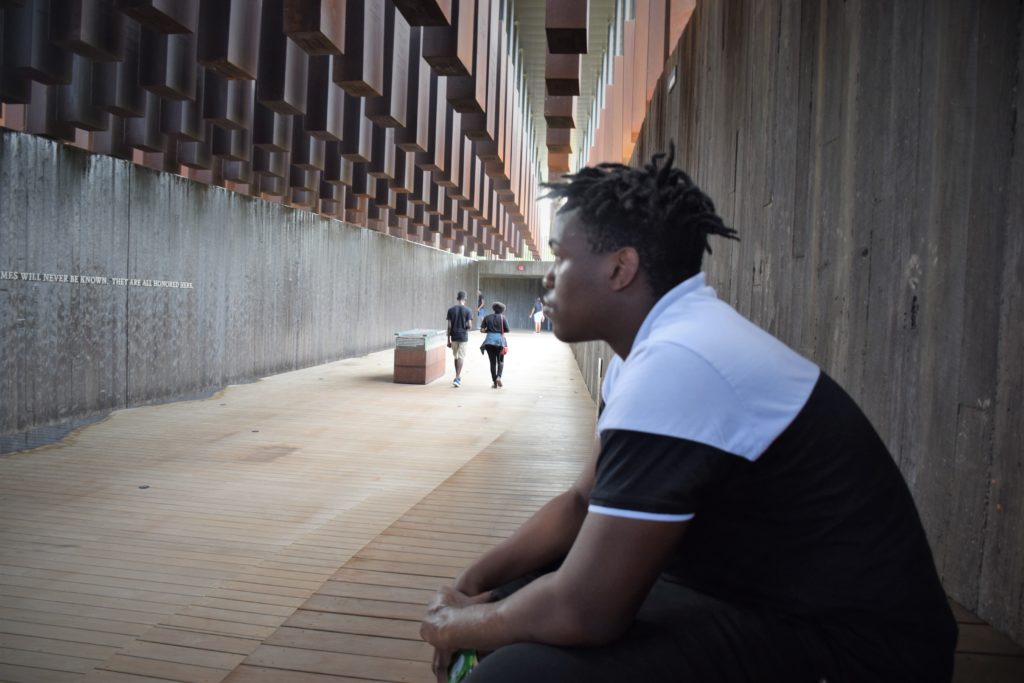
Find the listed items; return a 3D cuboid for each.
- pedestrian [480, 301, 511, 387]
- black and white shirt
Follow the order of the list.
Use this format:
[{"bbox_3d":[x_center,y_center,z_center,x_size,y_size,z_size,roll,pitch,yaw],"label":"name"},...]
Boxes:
[{"bbox_3d":[-0.315,0.080,14.700,0.550,1.650,0.400,2,3,5],"label":"pedestrian"},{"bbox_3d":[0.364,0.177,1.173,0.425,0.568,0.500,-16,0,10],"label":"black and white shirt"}]

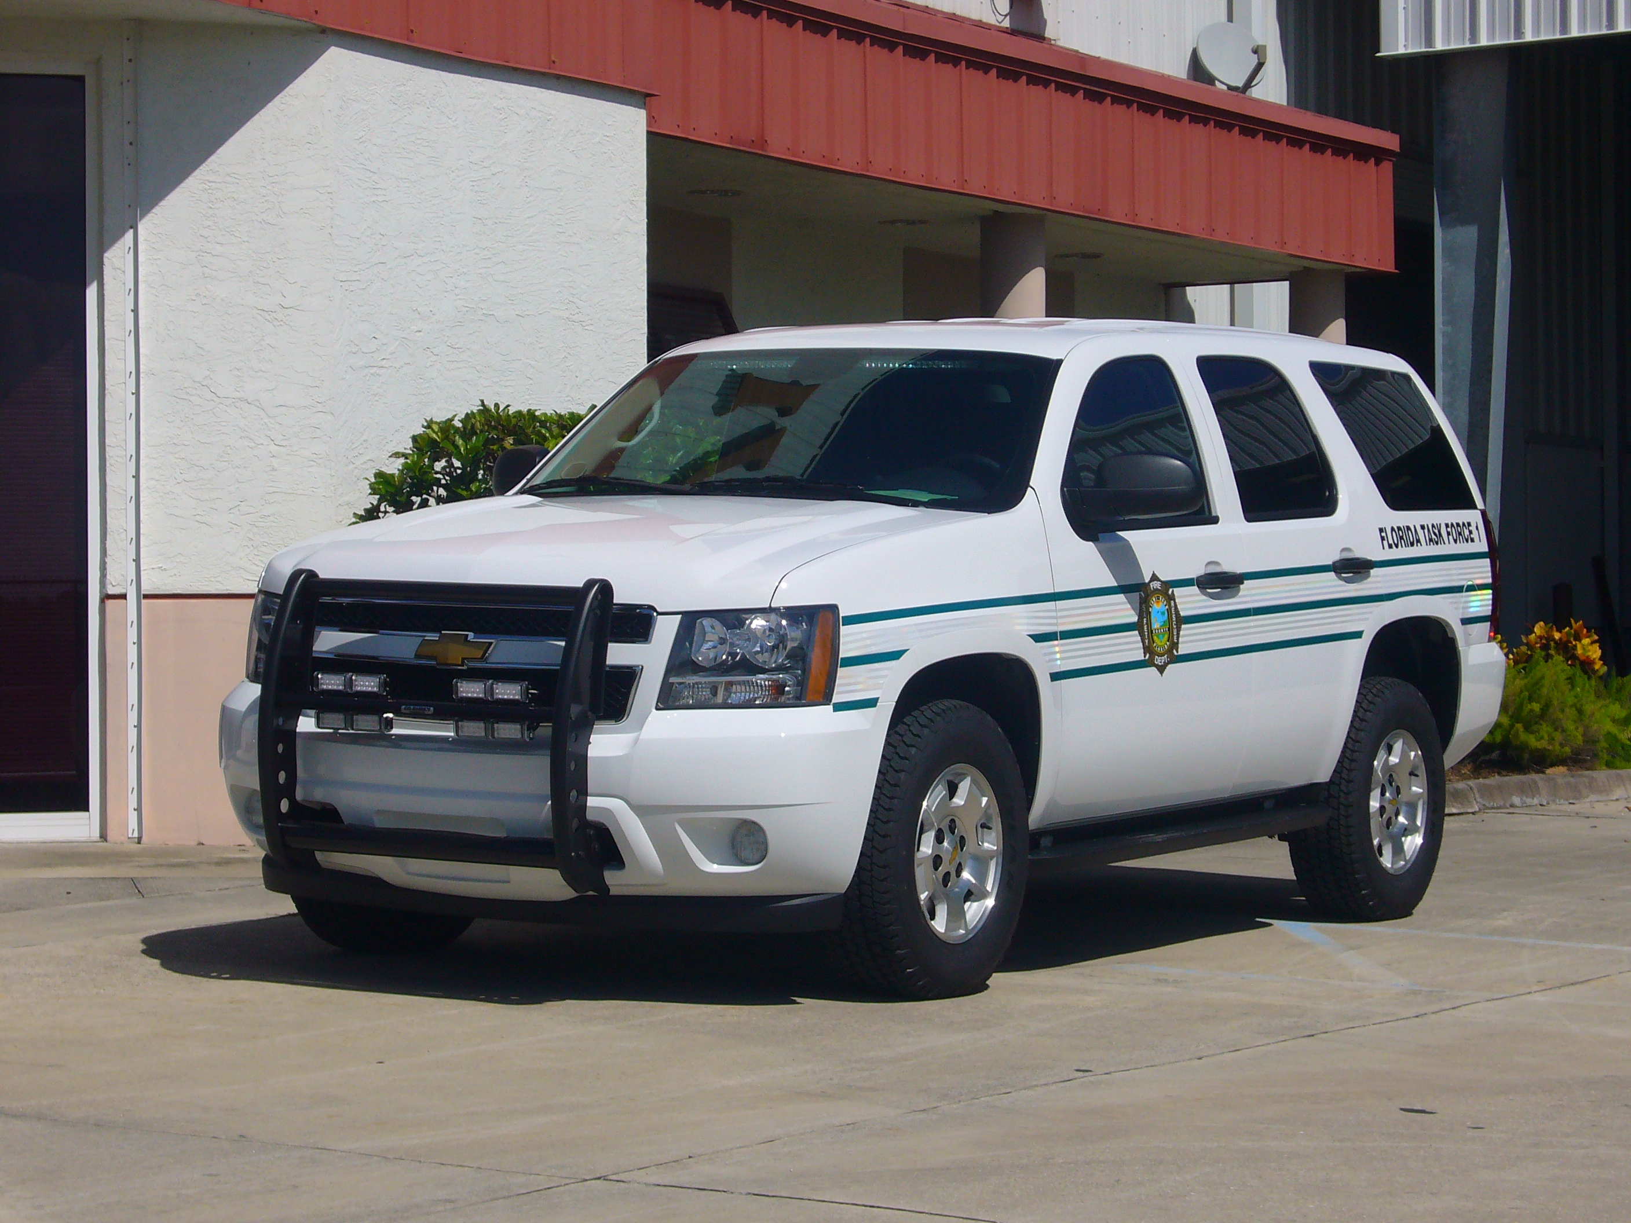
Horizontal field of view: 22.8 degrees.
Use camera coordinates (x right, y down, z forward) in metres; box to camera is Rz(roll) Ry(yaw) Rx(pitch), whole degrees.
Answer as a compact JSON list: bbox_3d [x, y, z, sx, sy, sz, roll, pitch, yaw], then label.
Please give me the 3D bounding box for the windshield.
[{"bbox_3d":[-0.044,-0.520,11.700,1.640,0.130,0.760,2,40,31],"label":"windshield"}]

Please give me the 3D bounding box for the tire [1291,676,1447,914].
[{"bbox_3d":[1.796,0.609,13.166,0.275,0.790,0.790,2,1,31],"label":"tire"}]

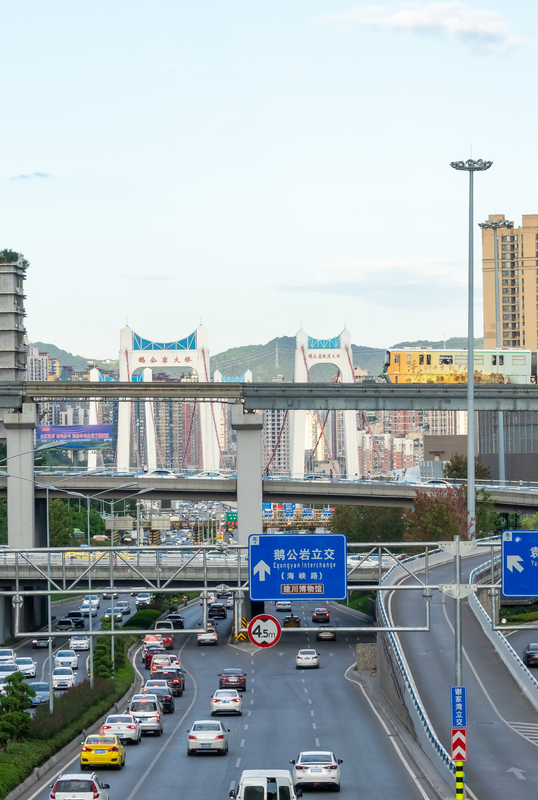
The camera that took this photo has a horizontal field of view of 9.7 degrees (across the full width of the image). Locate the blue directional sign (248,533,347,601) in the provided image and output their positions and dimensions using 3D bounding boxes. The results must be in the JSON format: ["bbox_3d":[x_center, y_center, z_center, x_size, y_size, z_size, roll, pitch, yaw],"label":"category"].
[{"bbox_3d":[1.028,5.970,113.000,3.500,2.400,0.120,-1,-1,0],"label":"blue directional sign"}]

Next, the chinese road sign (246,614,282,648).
[{"bbox_3d":[-0.145,8.371,114.500,1.200,1.200,0.060,-1,-1,0],"label":"chinese road sign"}]

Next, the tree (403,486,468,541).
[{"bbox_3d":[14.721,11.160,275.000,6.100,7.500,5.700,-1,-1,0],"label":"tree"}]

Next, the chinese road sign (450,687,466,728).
[{"bbox_3d":[6.766,10.945,112.700,0.530,1.480,0.060,-1,-1,0],"label":"chinese road sign"}]

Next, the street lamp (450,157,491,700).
[{"bbox_3d":[18.207,-0.942,284.000,3.900,41.500,3.900,-1,-1,0],"label":"street lamp"}]

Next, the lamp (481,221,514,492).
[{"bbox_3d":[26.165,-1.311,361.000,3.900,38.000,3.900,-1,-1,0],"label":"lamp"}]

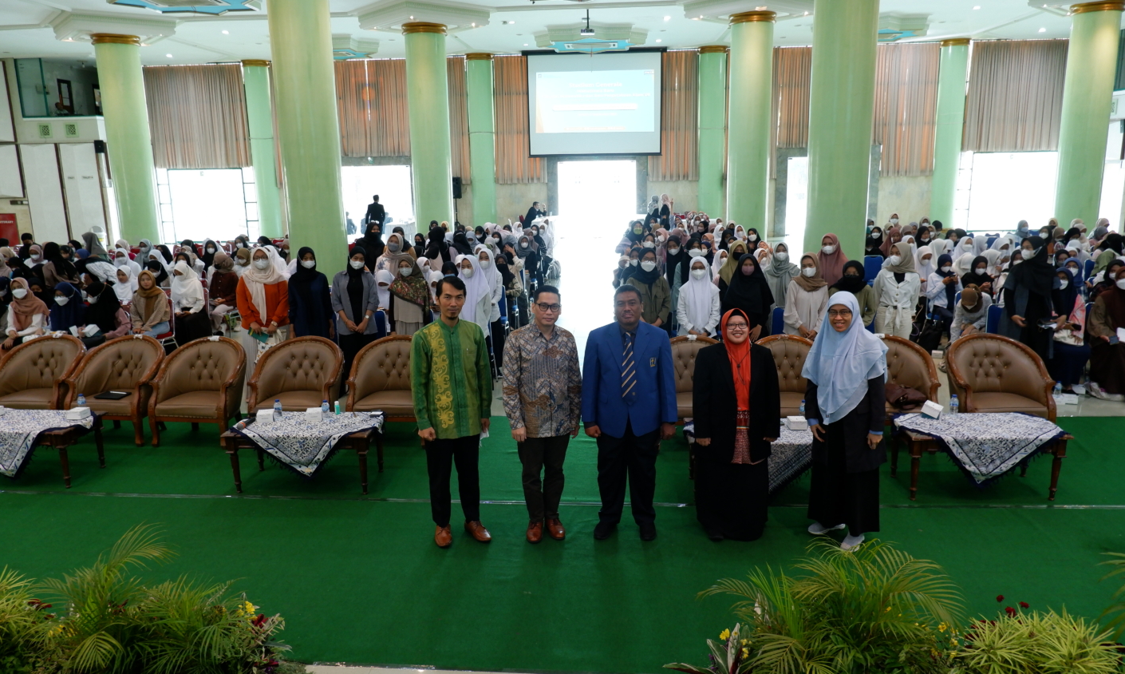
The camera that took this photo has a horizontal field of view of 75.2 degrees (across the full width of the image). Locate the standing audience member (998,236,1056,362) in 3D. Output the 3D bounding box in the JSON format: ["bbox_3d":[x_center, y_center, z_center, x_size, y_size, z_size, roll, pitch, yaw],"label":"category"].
[{"bbox_3d":[4.875,-0.236,7.711,0.540,1.640,0.320,1,12,12],"label":"standing audience member"}]

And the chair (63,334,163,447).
[{"bbox_3d":[-4.166,0.494,6.952,0.770,0.900,0.710,0,11,6],"label":"chair"}]

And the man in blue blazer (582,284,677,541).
[{"bbox_3d":[0.430,0.479,4.728,0.610,1.657,0.350,0,13,3],"label":"man in blue blazer"}]

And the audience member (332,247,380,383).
[{"bbox_3d":[-2.193,-0.139,7.753,0.500,1.610,0.340,-3,13,-7],"label":"audience member"}]

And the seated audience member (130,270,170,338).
[{"bbox_3d":[-4.912,-0.114,8.563,0.500,1.295,0.750,-1,13,-1],"label":"seated audience member"}]

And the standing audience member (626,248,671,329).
[{"bbox_3d":[0.893,-0.116,7.464,0.470,1.580,0.340,0,13,4],"label":"standing audience member"}]

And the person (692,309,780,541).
[{"bbox_3d":[1.097,0.553,4.726,0.570,1.489,0.370,0,13,6],"label":"person"}]

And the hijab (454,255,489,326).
[{"bbox_3d":[-0.916,-0.467,7.550,0.400,0.760,0.340,2,13,11],"label":"hijab"}]

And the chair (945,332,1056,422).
[{"bbox_3d":[3.665,0.471,6.303,0.770,0.850,0.720,-2,13,-4],"label":"chair"}]

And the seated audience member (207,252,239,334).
[{"bbox_3d":[-5.163,-0.633,10.996,0.480,1.238,0.750,0,13,3],"label":"seated audience member"}]

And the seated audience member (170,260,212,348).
[{"bbox_3d":[-4.797,-0.293,9.434,0.470,1.330,0.640,0,11,4],"label":"seated audience member"}]

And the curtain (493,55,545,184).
[{"bbox_3d":[-1.467,-7.313,24.790,1.730,4.120,0.160,0,13,4],"label":"curtain"}]

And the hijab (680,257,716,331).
[{"bbox_3d":[1.424,-0.455,7.676,0.380,0.770,0.290,0,11,6],"label":"hijab"}]

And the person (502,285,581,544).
[{"bbox_3d":[-0.136,0.494,4.644,0.490,1.655,0.310,-2,11,-7],"label":"person"}]

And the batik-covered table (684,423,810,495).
[{"bbox_3d":[1.487,0.908,5.391,1.120,0.480,0.560,0,13,3],"label":"batik-covered table"}]

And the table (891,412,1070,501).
[{"bbox_3d":[3.014,0.887,5.399,1.130,0.475,0.540,0,13,3],"label":"table"}]

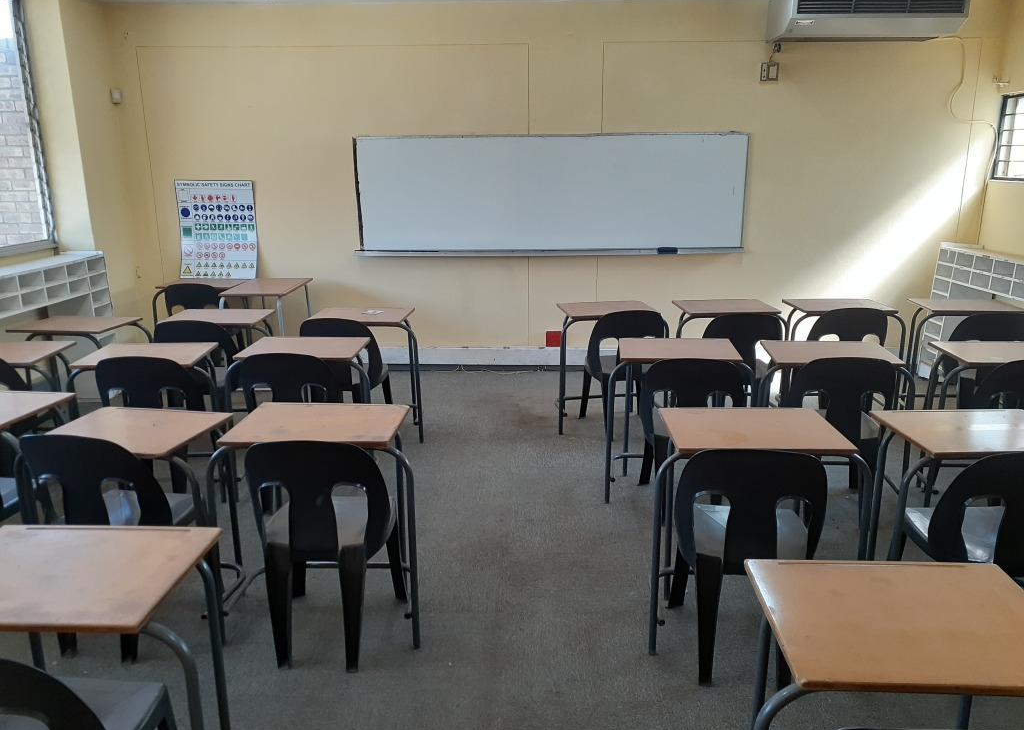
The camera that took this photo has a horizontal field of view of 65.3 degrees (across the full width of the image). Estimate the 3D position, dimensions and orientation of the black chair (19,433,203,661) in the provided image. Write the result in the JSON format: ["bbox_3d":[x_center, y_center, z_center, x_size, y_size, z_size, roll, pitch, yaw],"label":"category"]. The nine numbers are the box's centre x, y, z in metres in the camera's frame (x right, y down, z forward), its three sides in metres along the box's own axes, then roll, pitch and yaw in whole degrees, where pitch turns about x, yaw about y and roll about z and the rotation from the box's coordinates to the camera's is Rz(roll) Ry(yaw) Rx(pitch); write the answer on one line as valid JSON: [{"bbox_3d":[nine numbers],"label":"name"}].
[{"bbox_3d":[-1.367,0.553,2.825,0.475,0.790,0.500,1,14,7],"label":"black chair"}]

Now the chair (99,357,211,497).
[{"bbox_3d":[-1.680,0.292,3.881,0.475,0.790,0.500,-1,14,-2],"label":"chair"}]

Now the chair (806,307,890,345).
[{"bbox_3d":[2.013,0.008,4.917,0.475,0.787,0.510,1,14,4],"label":"chair"}]

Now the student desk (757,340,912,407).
[{"bbox_3d":[1.517,0.306,3.901,0.703,0.749,0.466,1,14,7],"label":"student desk"}]

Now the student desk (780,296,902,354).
[{"bbox_3d":[2.058,-0.017,5.116,0.685,0.737,0.439,0,14,1],"label":"student desk"}]

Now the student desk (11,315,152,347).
[{"bbox_3d":[-2.553,0.128,4.759,0.703,0.749,0.466,1,14,4],"label":"student desk"}]

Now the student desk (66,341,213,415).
[{"bbox_3d":[-1.751,0.302,3.937,0.685,0.737,0.439,-1,14,-3],"label":"student desk"}]

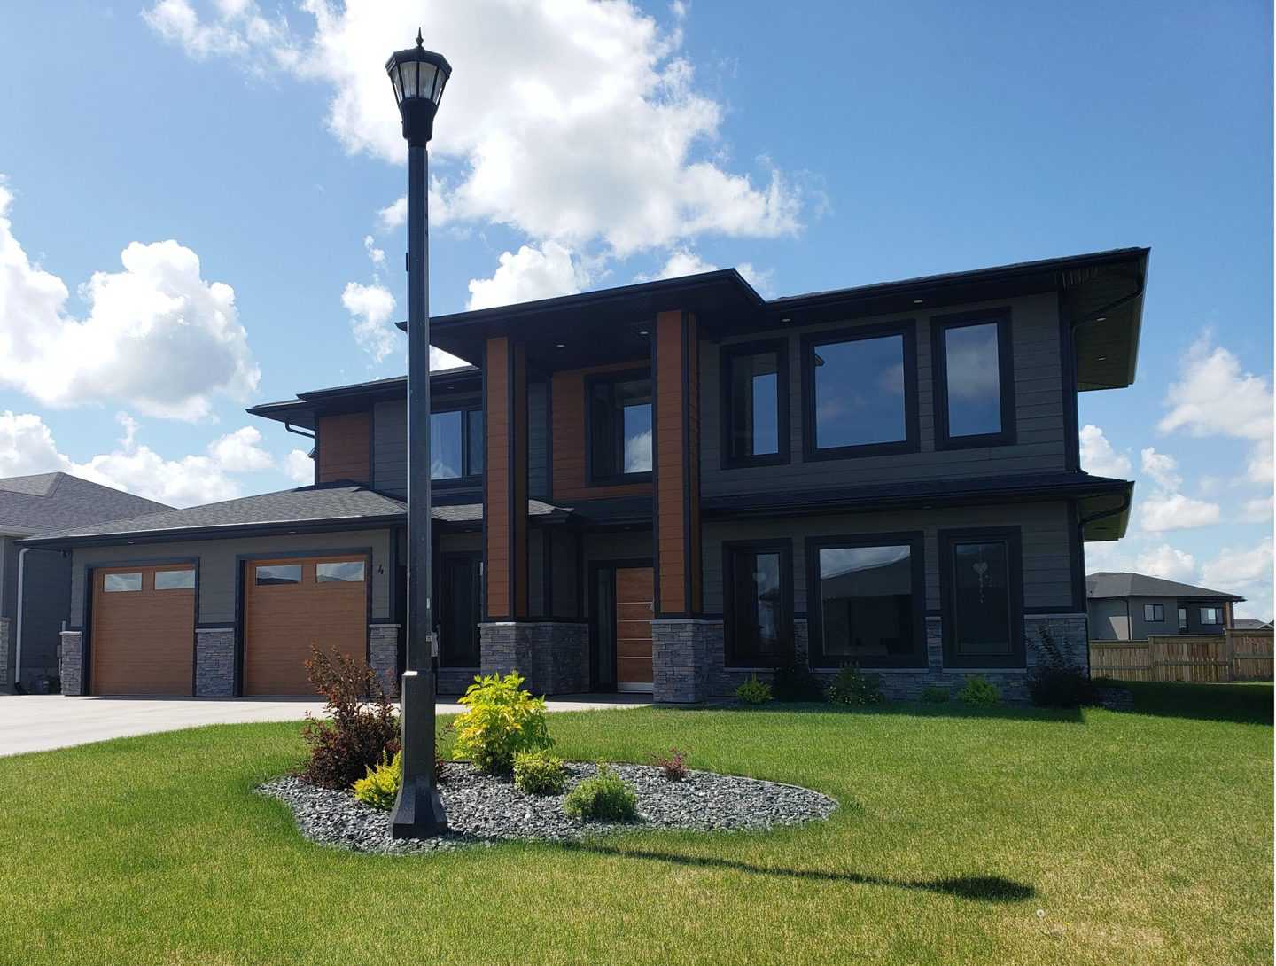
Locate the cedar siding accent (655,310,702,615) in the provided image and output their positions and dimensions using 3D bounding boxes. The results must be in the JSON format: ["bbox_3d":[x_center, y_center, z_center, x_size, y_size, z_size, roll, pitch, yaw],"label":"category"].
[{"bbox_3d":[0.587,-0.308,14.192,0.560,4.510,0.480,-5,-9,26],"label":"cedar siding accent"}]

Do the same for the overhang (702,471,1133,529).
[{"bbox_3d":[3.574,0.194,13.353,5.912,0.461,0.670,-4,-7,25],"label":"overhang"}]

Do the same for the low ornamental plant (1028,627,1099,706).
[{"bbox_3d":[5.363,2.295,12.100,0.930,1.050,0.850,-5,-9,26],"label":"low ornamental plant"}]

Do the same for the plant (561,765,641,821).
[{"bbox_3d":[-0.273,2.207,6.963,0.547,0.367,0.520,-1,-6,0],"label":"plant"}]

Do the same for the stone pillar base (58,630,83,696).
[{"bbox_3d":[-10.434,3.340,17.869,0.610,1.150,0.280,-5,-9,26],"label":"stone pillar base"}]

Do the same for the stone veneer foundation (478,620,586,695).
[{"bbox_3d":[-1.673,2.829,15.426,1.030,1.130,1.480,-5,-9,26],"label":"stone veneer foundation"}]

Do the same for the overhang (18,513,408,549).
[{"bbox_3d":[-7.909,0.922,17.463,9.570,0.240,0.680,-4,-7,25],"label":"overhang"}]

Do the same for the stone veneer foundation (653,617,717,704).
[{"bbox_3d":[0.639,2.556,13.824,0.650,1.135,0.620,-5,-9,26],"label":"stone veneer foundation"}]

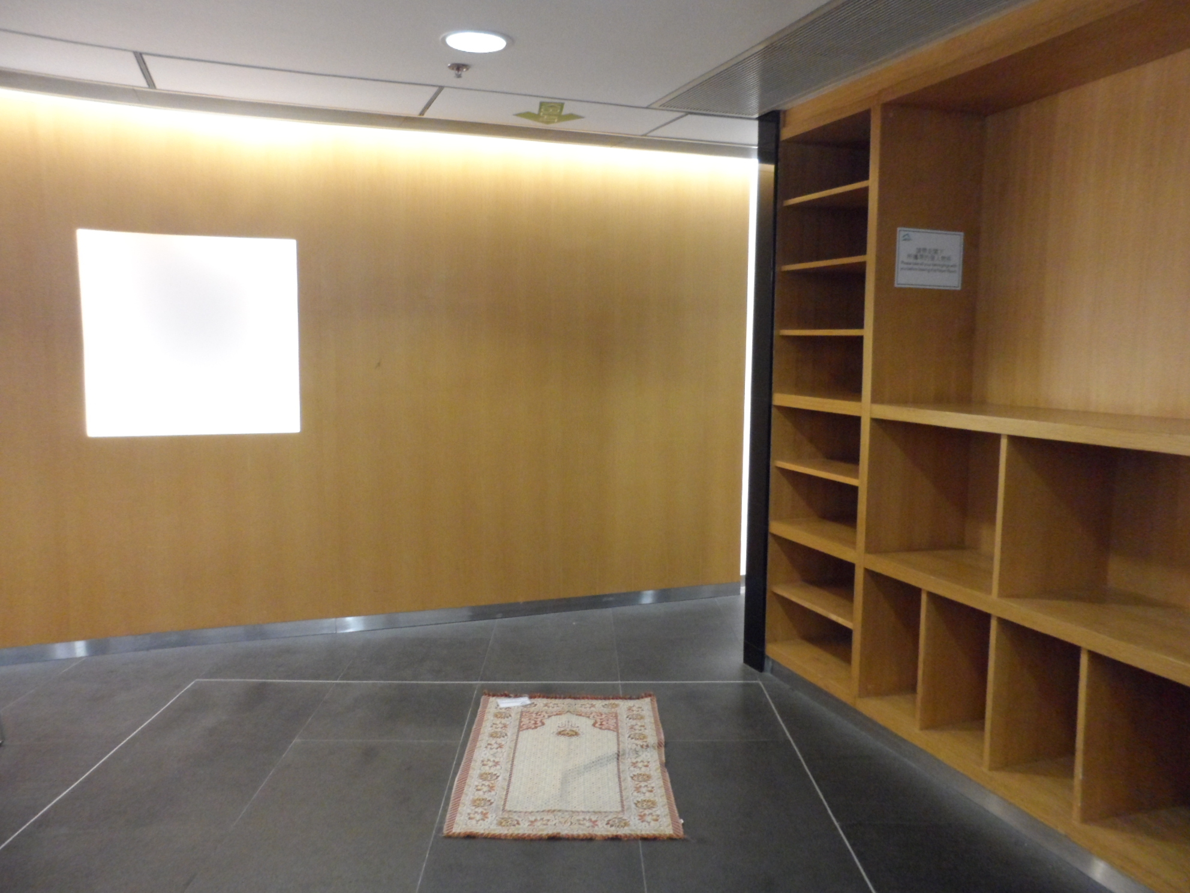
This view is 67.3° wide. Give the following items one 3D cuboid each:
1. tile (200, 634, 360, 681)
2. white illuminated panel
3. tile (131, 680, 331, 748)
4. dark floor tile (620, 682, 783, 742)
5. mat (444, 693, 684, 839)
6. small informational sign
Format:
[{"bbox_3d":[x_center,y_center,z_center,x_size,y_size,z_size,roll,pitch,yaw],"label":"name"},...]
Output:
[{"bbox_3d":[-1.439,0.990,4.161,0.605,0.010,0.595,0,7,-1],"label":"tile"},{"bbox_3d":[-1.868,-0.512,4.165,0.920,0.920,0.030,-2,7,-19],"label":"white illuminated panel"},{"bbox_3d":[-1.428,1.056,3.583,0.605,0.010,0.595,0,7,-1],"label":"tile"},{"bbox_3d":[0.427,1.069,3.619,0.605,0.010,0.595,0,7,-1],"label":"dark floor tile"},{"bbox_3d":[-0.102,1.100,3.215,0.715,0.010,1.090,0,7,-1],"label":"mat"},{"bbox_3d":[1.235,-0.687,3.285,0.302,0.211,0.010,-2,7,-21],"label":"small informational sign"}]

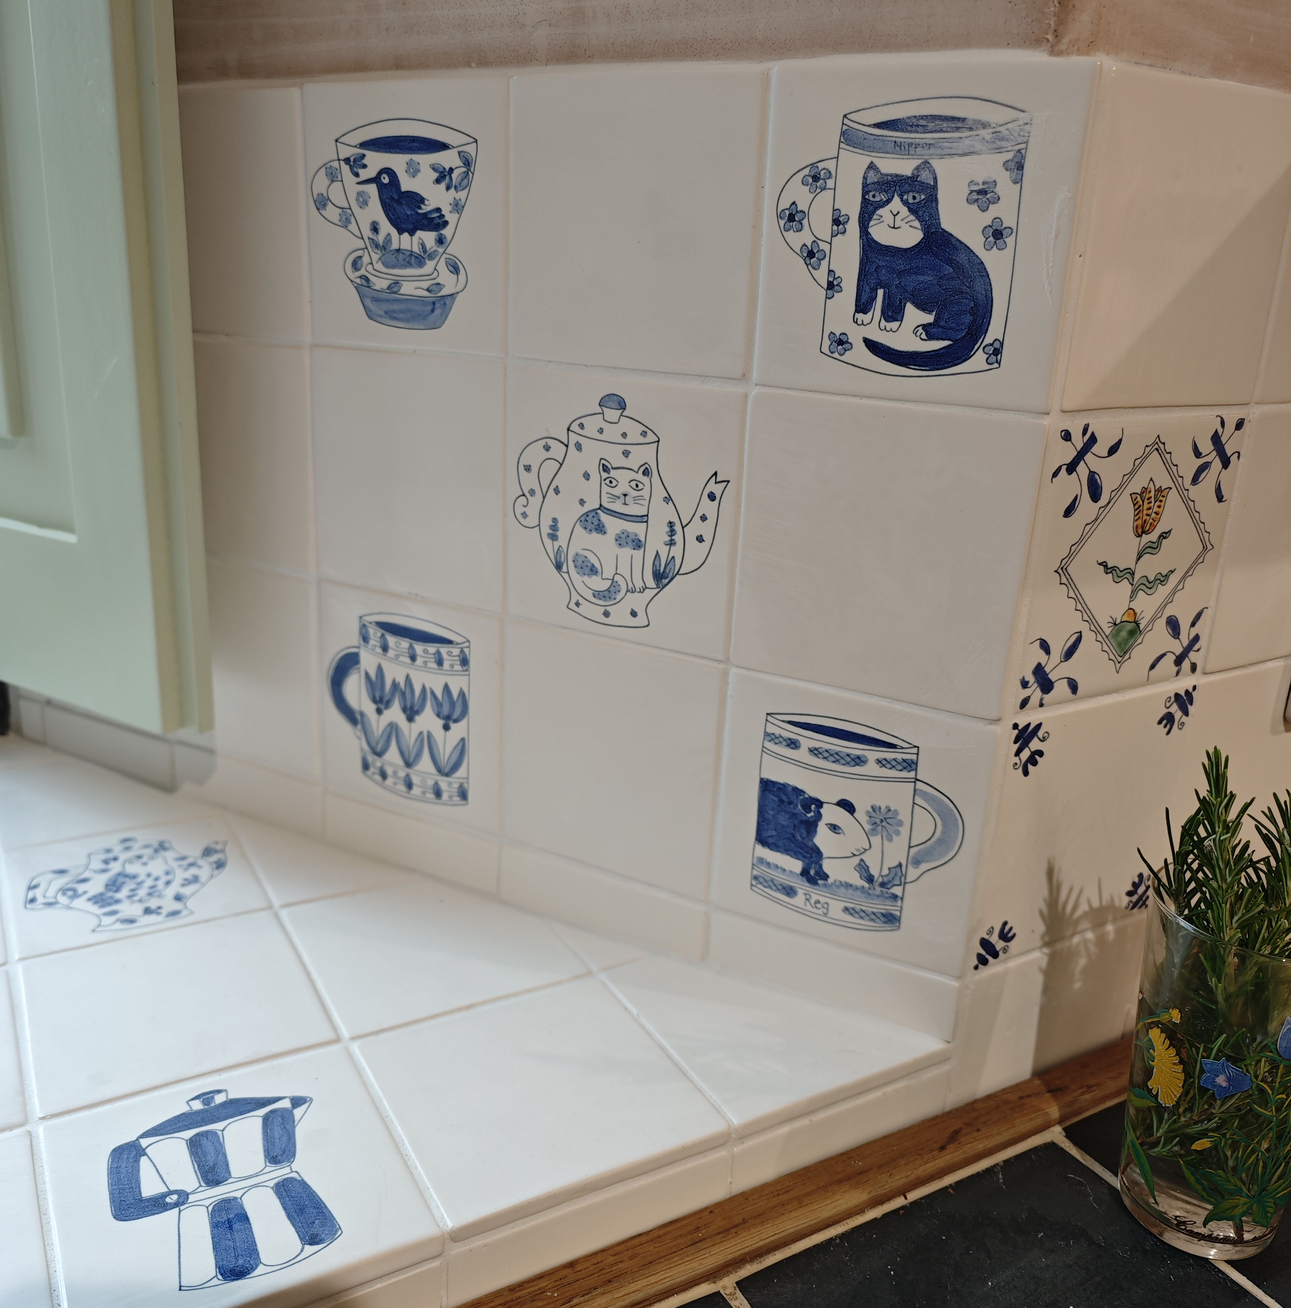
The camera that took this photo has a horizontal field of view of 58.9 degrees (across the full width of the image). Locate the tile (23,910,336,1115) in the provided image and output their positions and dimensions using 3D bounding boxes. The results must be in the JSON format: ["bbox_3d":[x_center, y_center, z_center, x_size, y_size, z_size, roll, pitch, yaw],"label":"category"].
[{"bbox_3d":[-0.229,0.173,0.558,0.129,0.010,0.129,-6,21,-31],"label":"tile"}]

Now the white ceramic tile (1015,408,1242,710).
[{"bbox_3d":[0.220,-0.044,0.521,0.127,0.131,0.009,-7,20,-30],"label":"white ceramic tile"}]

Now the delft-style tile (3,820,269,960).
[{"bbox_3d":[-0.296,0.133,0.663,0.129,0.010,0.129,-6,21,-31],"label":"delft-style tile"}]

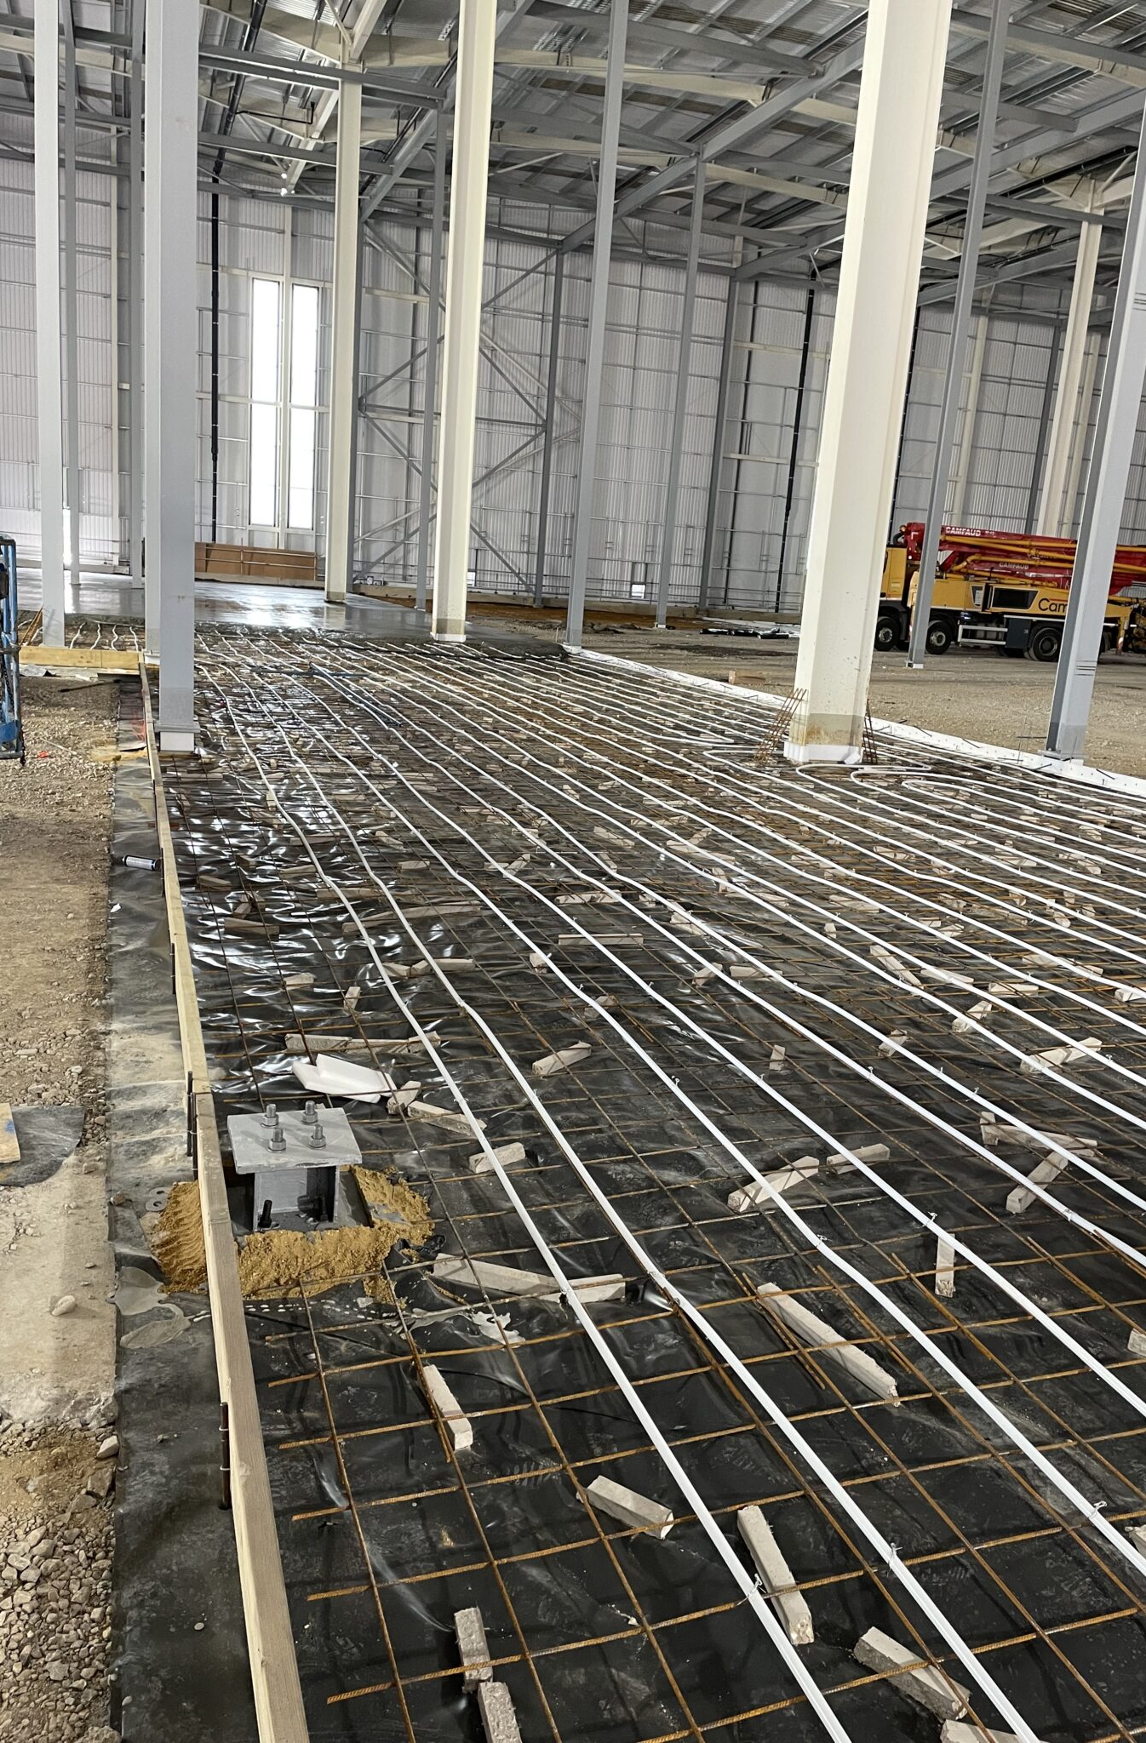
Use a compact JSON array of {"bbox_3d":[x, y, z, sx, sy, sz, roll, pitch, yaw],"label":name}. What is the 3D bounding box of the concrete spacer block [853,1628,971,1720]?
[{"bbox_3d":[0.534,1.261,2.058,0.040,0.036,0.172,-9,18,-44],"label":"concrete spacer block"}]

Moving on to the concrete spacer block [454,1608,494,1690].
[{"bbox_3d":[-0.159,1.234,2.075,0.041,0.031,0.135,0,13,-13],"label":"concrete spacer block"}]

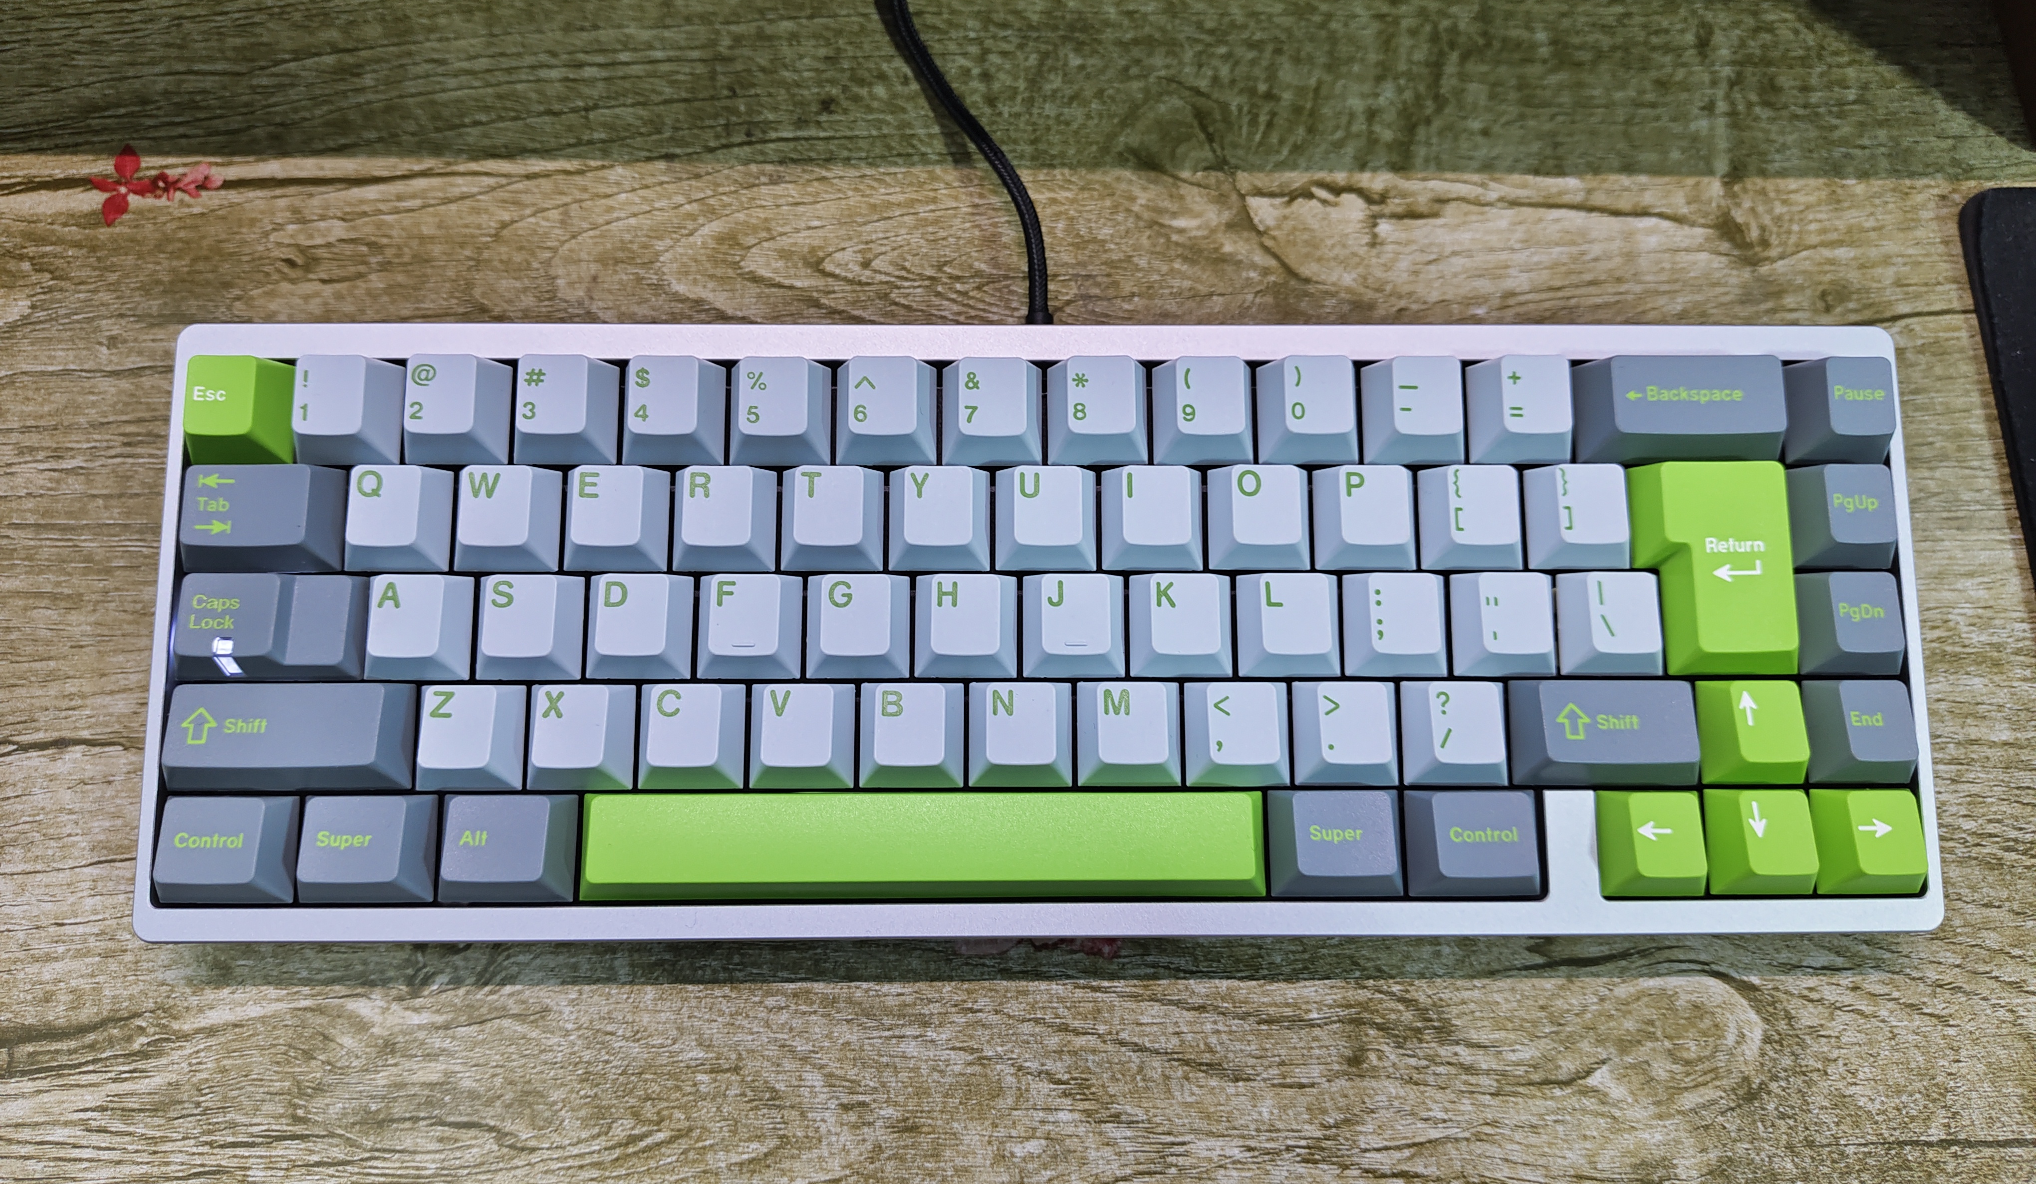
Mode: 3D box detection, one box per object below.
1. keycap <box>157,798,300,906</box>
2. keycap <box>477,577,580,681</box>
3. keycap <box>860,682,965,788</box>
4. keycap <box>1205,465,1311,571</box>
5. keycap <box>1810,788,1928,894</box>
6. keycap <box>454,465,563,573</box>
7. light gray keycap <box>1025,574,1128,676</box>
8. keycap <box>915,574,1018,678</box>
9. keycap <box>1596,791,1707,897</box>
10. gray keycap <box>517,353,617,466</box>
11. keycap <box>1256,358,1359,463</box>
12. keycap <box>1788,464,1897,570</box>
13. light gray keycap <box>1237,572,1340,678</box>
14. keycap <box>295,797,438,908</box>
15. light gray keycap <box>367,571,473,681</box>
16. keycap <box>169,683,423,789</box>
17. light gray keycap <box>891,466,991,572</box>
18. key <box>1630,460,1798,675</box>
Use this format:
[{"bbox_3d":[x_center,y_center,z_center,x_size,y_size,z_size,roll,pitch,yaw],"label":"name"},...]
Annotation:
[{"bbox_3d":[-0.135,0.044,0.238,0.023,0.008,0.018,0,83,-1],"label":"keycap"},{"bbox_3d":[-0.085,0.006,0.245,0.018,0.007,0.018,0,82,-1],"label":"keycap"},{"bbox_3d":[-0.018,0.025,0.243,0.018,0.007,0.018,0,82,-1],"label":"keycap"},{"bbox_3d":[0.043,-0.013,0.249,0.018,0.008,0.018,0,83,-1],"label":"keycap"},{"bbox_3d":[0.148,0.043,0.243,0.018,0.008,0.018,0,83,-1],"label":"keycap"},{"bbox_3d":[-0.090,-0.013,0.246,0.018,0.007,0.018,0,83,-1],"label":"keycap"},{"bbox_3d":[0.010,0.006,0.246,0.018,0.007,0.018,0,82,-1],"label":"light gray keycap"},{"bbox_3d":[-0.009,0.006,0.245,0.018,0.007,0.018,0,83,-1],"label":"keycap"},{"bbox_3d":[0.110,0.043,0.242,0.018,0.008,0.018,0,83,-1],"label":"keycap"},{"bbox_3d":[-0.081,-0.032,0.248,0.018,0.009,0.018,0,82,-1],"label":"gray keycap"},{"bbox_3d":[0.053,-0.032,0.251,0.018,0.009,0.018,0,82,-1],"label":"keycap"},{"bbox_3d":[0.148,-0.014,0.250,0.018,0.008,0.018,0,83,-1],"label":"keycap"},{"bbox_3d":[0.048,0.006,0.246,0.018,0.007,0.018,0,83,-1],"label":"light gray keycap"},{"bbox_3d":[-0.111,0.044,0.238,0.023,0.008,0.018,0,83,-1],"label":"keycap"},{"bbox_3d":[-0.104,0.006,0.244,0.018,0.007,0.018,0,83,-1],"label":"light gray keycap"},{"bbox_3d":[-0.126,0.025,0.241,0.042,0.008,0.018,0,82,-1],"label":"keycap"},{"bbox_3d":[-0.014,-0.013,0.248,0.018,0.007,0.018,0,83,-1],"label":"light gray keycap"},{"bbox_3d":[0.124,-0.004,0.249,0.028,0.008,0.037,0,83,-1],"label":"key"}]

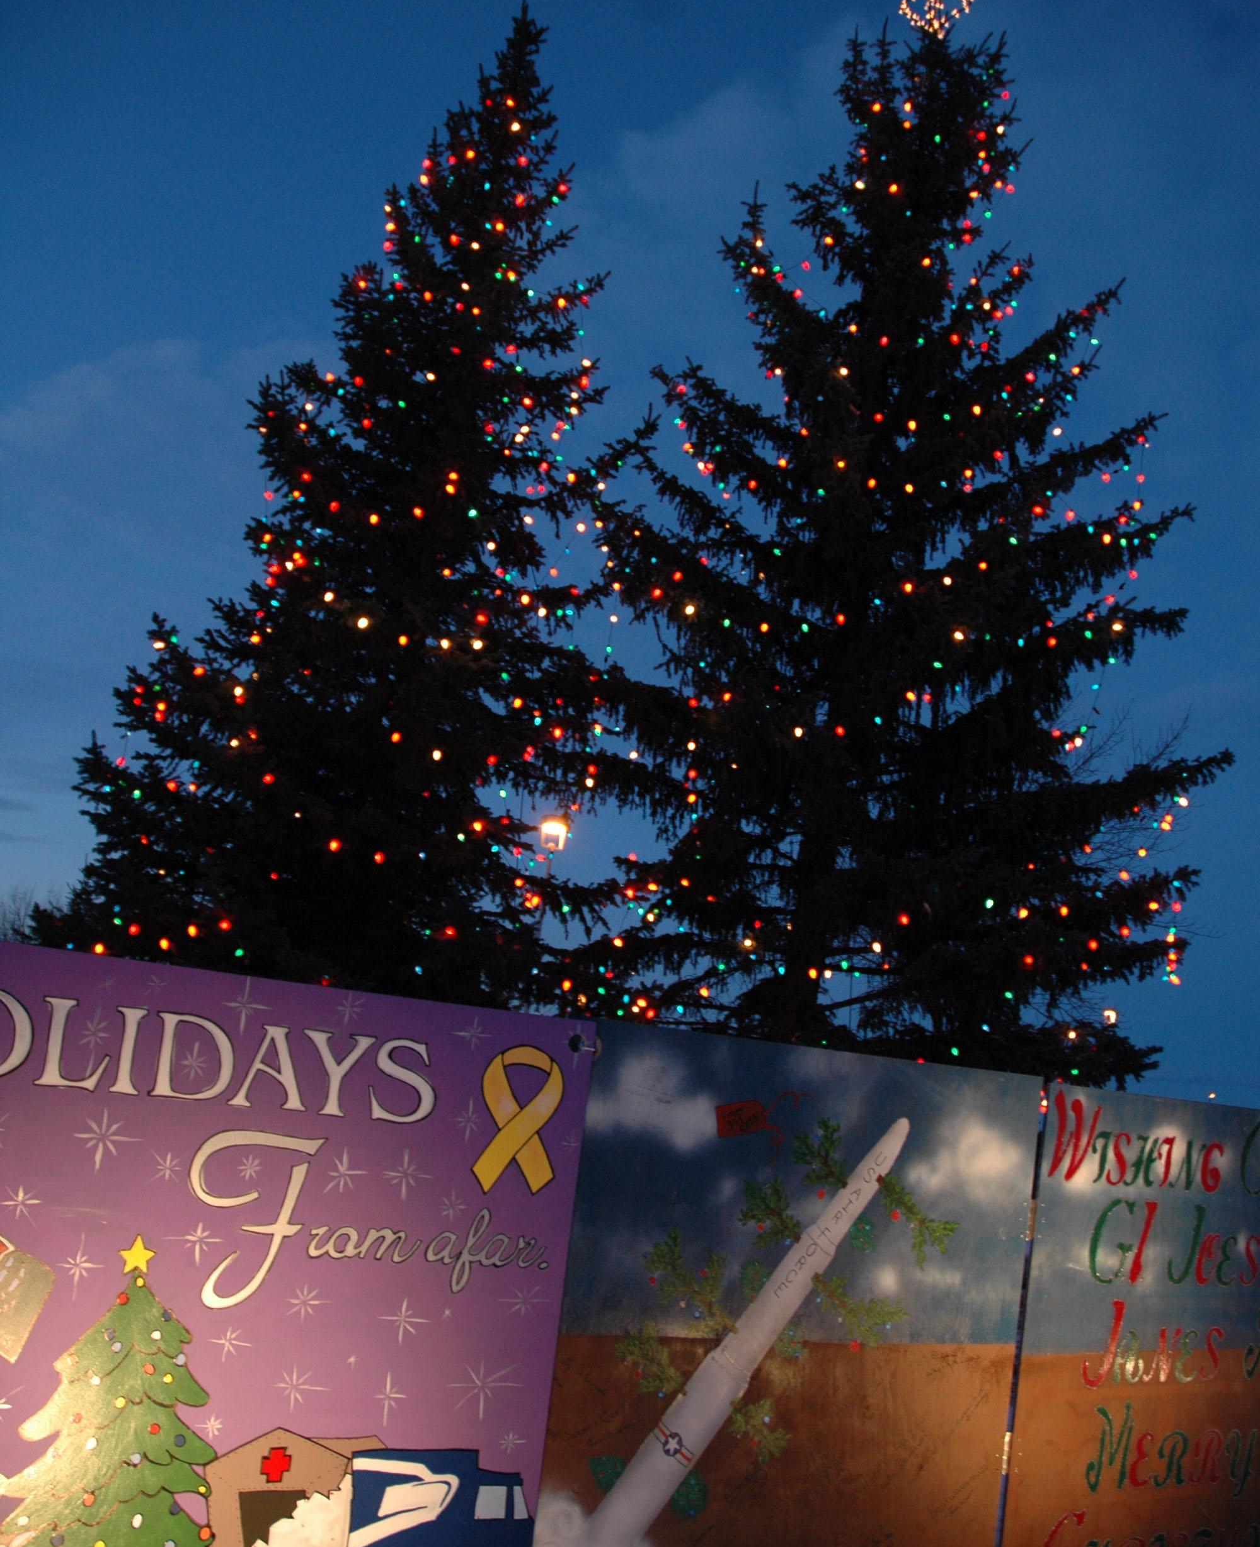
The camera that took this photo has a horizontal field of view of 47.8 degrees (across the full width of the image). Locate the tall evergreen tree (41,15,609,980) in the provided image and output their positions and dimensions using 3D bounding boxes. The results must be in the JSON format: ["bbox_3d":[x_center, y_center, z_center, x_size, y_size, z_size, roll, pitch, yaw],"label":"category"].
[{"bbox_3d":[-2.073,-2.115,12.615,5.200,10.980,5.200,8,-12,0],"label":"tall evergreen tree"}]

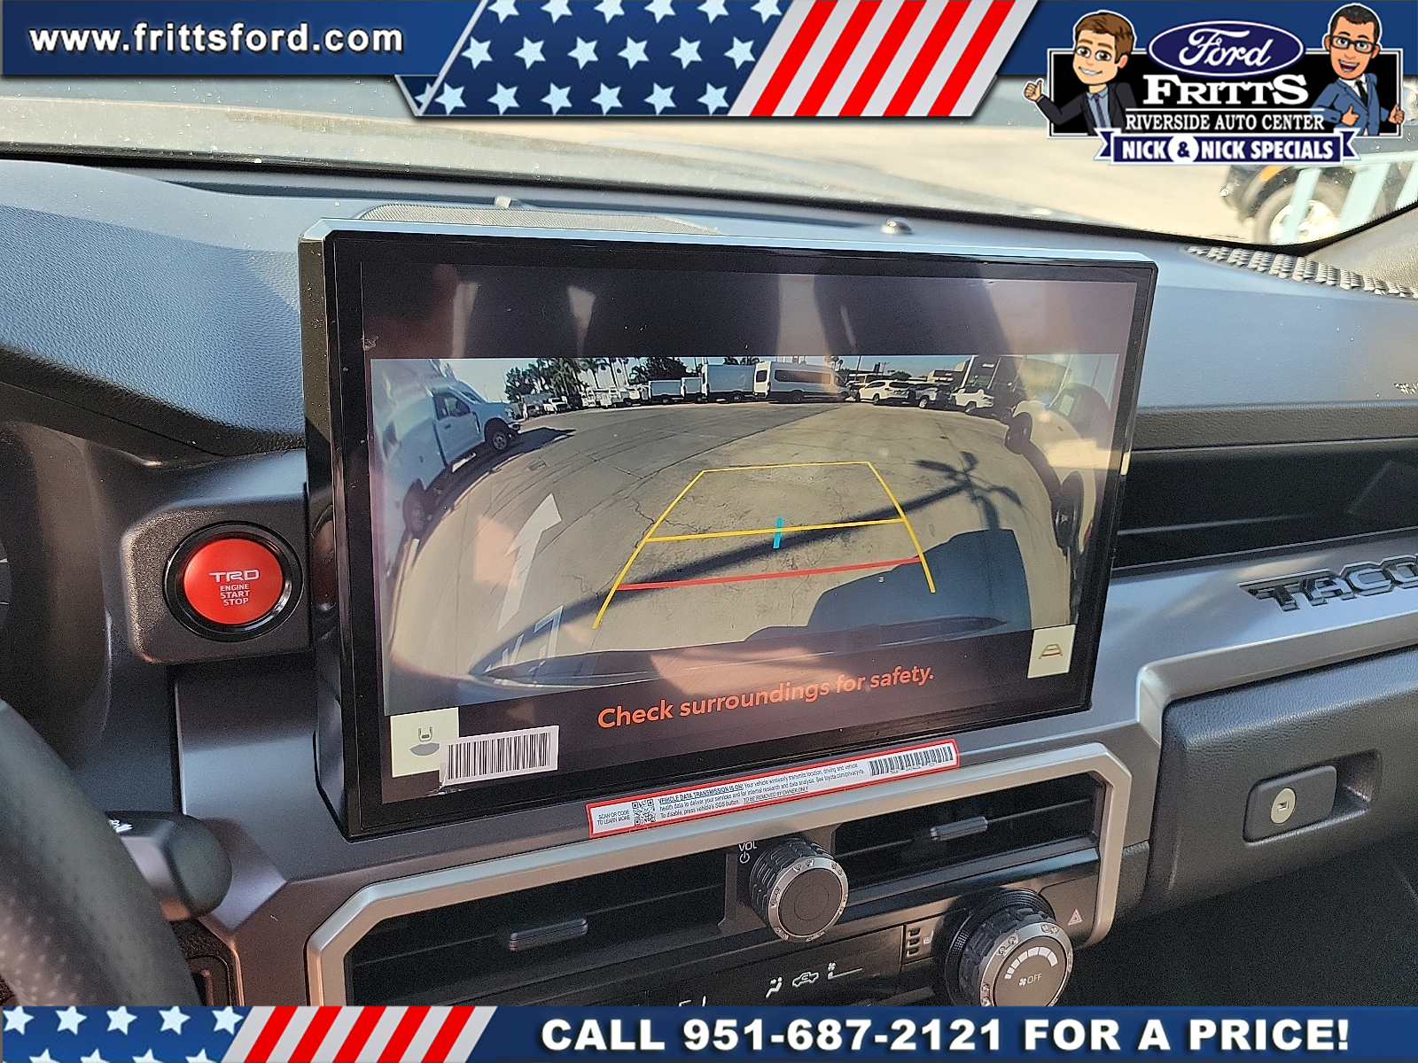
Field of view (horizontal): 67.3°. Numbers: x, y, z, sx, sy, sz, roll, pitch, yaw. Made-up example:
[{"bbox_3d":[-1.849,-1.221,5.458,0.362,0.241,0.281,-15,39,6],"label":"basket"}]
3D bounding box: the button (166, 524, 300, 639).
[{"bbox_3d":[-0.156,0.015,0.349,0.041,0.041,0.014,-4,18,-23],"label":"button"}]

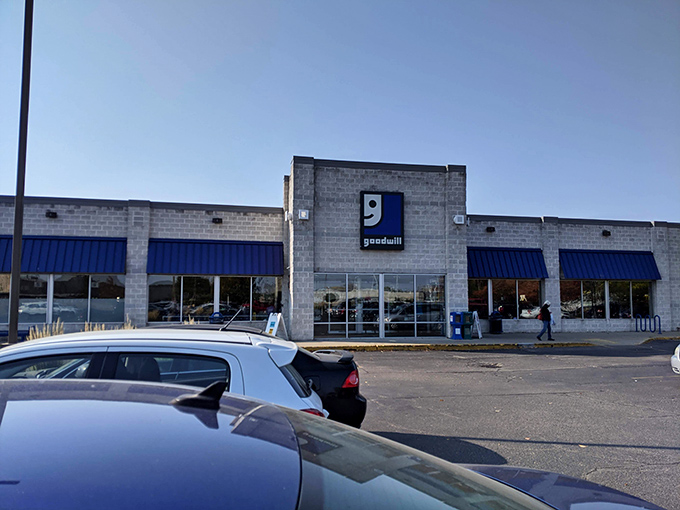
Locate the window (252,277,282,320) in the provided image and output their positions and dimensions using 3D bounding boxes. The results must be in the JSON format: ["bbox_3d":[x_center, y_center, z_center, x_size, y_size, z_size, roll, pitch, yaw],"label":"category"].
[{"bbox_3d":[-3.221,1.917,23.517,1.345,1.944,0.130,1,-5,-13],"label":"window"}]

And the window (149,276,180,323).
[{"bbox_3d":[-7.386,1.864,22.425,1.335,1.950,0.100,1,-5,-13],"label":"window"}]

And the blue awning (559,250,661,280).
[{"bbox_3d":[13.908,0.483,27.201,5.600,1.570,0.560,1,-5,-13],"label":"blue awning"}]

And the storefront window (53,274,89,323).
[{"bbox_3d":[-11.031,1.780,21.739,1.338,1.961,0.130,1,-5,-13],"label":"storefront window"}]

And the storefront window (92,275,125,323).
[{"bbox_3d":[-9.697,1.801,22.109,1.367,2.011,0.100,1,-6,-12],"label":"storefront window"}]

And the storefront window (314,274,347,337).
[{"bbox_3d":[-0.388,1.995,21.013,1.357,2.583,0.100,1,-6,-12],"label":"storefront window"}]

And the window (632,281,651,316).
[{"bbox_3d":[15.831,2.354,27.847,1.175,1.946,0.130,1,-5,-13],"label":"window"}]

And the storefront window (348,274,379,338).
[{"bbox_3d":[0.943,2.068,21.507,1.374,2.636,0.130,1,-5,-13],"label":"storefront window"}]

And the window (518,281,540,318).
[{"bbox_3d":[9.413,2.223,26.387,1.261,1.909,0.130,1,-5,-13],"label":"window"}]

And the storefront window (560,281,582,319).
[{"bbox_3d":[11.625,2.266,26.734,1.340,1.950,0.100,1,-5,-13],"label":"storefront window"}]

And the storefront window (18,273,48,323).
[{"bbox_3d":[-12.466,1.756,21.274,1.365,1.950,0.100,1,-5,-13],"label":"storefront window"}]

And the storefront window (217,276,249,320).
[{"bbox_3d":[-4.601,1.907,23.218,1.374,1.994,0.100,1,-6,-12],"label":"storefront window"}]

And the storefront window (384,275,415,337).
[{"bbox_3d":[2.432,2.056,21.627,1.331,2.606,0.100,1,-6,-12],"label":"storefront window"}]

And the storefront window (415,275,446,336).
[{"bbox_3d":[3.752,2.081,21.914,1.406,2.612,0.100,1,-6,-12],"label":"storefront window"}]

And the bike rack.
[{"bbox_3d":[15.195,3.377,26.209,0.120,0.910,1.550,1,-5,-13],"label":"bike rack"}]

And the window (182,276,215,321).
[{"bbox_3d":[-6.055,1.892,22.727,1.325,1.950,0.100,1,-5,-13],"label":"window"}]

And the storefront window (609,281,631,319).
[{"bbox_3d":[14.520,2.324,27.549,1.392,1.967,0.130,1,-5,-13],"label":"storefront window"}]

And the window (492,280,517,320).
[{"bbox_3d":[8.074,2.191,25.929,1.345,1.950,0.100,1,-5,-13],"label":"window"}]

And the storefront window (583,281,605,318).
[{"bbox_3d":[13.003,2.295,27.046,1.315,1.950,0.100,1,-5,-13],"label":"storefront window"}]

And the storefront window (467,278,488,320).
[{"bbox_3d":[6.644,2.128,25.667,1.202,1.953,0.100,1,-6,-12],"label":"storefront window"}]

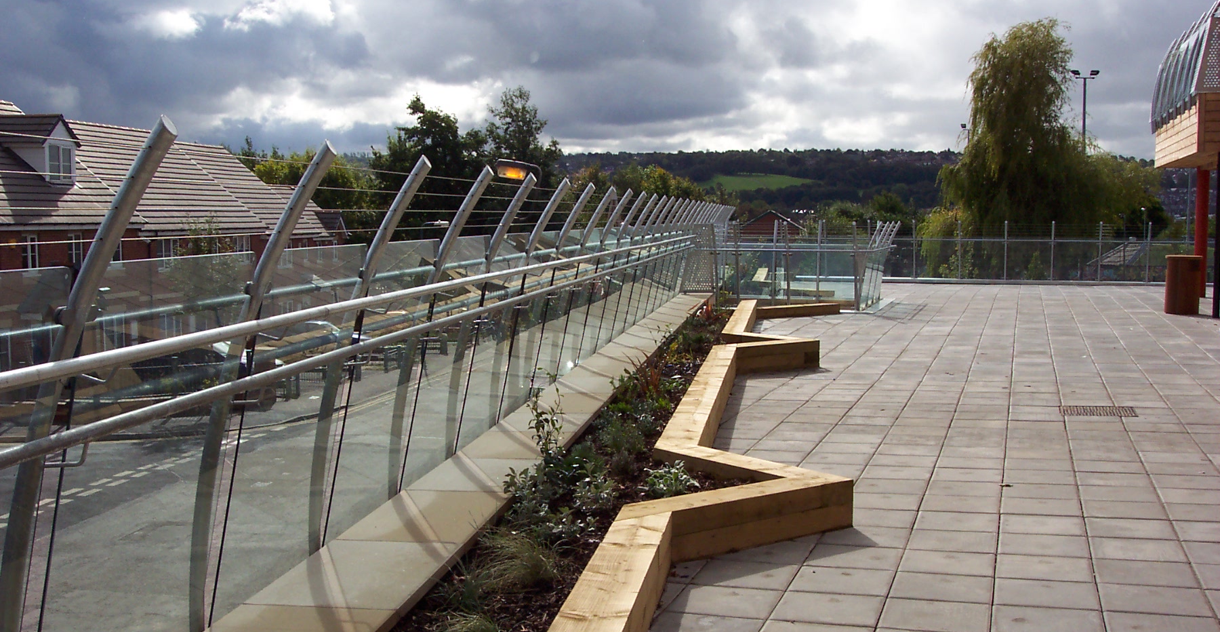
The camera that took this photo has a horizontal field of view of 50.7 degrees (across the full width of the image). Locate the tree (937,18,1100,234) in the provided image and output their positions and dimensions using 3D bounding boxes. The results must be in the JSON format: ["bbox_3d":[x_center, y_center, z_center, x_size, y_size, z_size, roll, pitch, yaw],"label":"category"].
[{"bbox_3d":[16.550,-5.500,52.000,6.800,13.000,6.800,-1,4,0],"label":"tree"}]

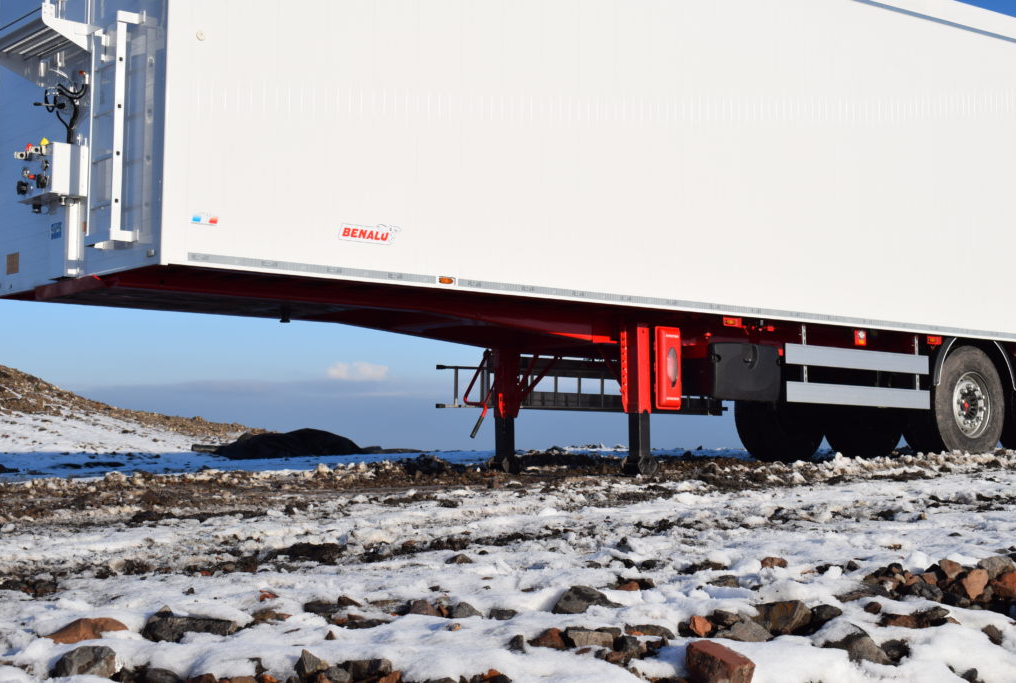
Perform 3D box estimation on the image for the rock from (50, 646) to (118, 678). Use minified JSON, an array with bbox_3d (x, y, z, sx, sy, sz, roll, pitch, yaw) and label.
[{"bbox_3d":[-1.460,1.115,5.296,0.234,0.127,0.188,0,-4,0],"label":"rock"}]

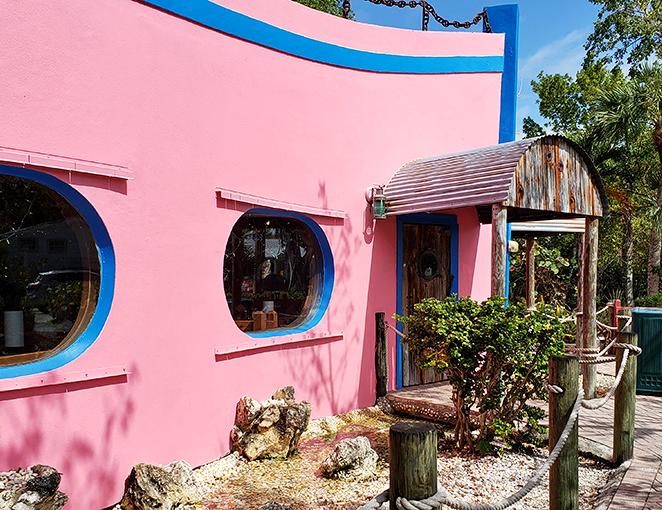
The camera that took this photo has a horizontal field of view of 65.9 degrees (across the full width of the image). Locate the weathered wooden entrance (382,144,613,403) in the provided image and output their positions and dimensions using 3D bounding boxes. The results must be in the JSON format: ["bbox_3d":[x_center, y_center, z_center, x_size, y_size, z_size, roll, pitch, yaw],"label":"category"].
[{"bbox_3d":[1.894,0.192,6.030,1.875,2.892,1.697,3,-2,-37],"label":"weathered wooden entrance"}]

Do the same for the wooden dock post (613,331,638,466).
[{"bbox_3d":[2.249,1.088,3.900,0.160,1.020,0.160,1,-2,30],"label":"wooden dock post"}]

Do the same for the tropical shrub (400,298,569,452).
[{"bbox_3d":[1.308,1.053,4.500,1.420,1.340,1.150,1,-2,16],"label":"tropical shrub"}]

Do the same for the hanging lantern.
[{"bbox_3d":[0.534,-0.621,5.930,0.155,0.380,0.240,3,-2,-41],"label":"hanging lantern"}]

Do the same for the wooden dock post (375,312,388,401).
[{"bbox_3d":[0.573,1.163,5.850,0.120,0.980,0.120,2,-1,0],"label":"wooden dock post"}]

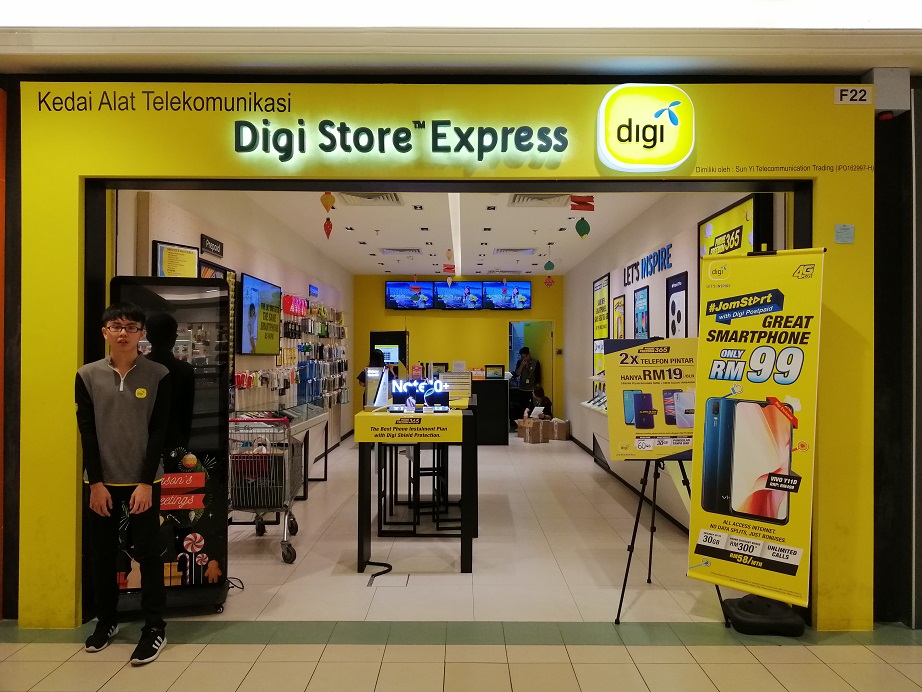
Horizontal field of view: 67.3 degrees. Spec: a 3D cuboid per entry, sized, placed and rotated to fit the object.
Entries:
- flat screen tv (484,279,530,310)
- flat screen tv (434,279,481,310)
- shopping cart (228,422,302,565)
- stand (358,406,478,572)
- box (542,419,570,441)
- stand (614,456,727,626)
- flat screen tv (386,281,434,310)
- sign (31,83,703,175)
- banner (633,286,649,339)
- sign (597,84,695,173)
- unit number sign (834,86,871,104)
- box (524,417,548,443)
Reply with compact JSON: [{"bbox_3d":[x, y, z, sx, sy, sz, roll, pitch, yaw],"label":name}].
[{"bbox_3d":[0.856,-0.924,12.800,0.900,0.525,0.070,0,-1,0],"label":"flat screen tv"},{"bbox_3d":[-0.048,-0.924,12.800,0.900,0.525,0.070,0,-1,0],"label":"flat screen tv"},{"bbox_3d":[-1.443,1.006,5.160,0.560,1.020,0.950,0,-1,-2],"label":"shopping cart"},{"bbox_3d":[-0.316,0.991,4.811,0.790,1.050,0.400,0,-1,0],"label":"stand"},{"bbox_3d":[1.656,1.431,11.847,0.360,0.320,0.340,0,-1,20],"label":"box"},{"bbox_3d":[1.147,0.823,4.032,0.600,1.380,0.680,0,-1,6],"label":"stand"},{"bbox_3d":[-0.948,-0.924,12.800,0.900,0.525,0.070,0,-1,0],"label":"flat screen tv"},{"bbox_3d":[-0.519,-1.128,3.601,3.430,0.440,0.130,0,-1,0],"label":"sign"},{"bbox_3d":[1.800,-0.147,6.890,0.030,0.850,0.600,0,-1,1],"label":"banner"},{"bbox_3d":[0.956,-1.129,3.586,0.466,0.425,0.140,0,-1,0],"label":"sign"},{"bbox_3d":[2.084,-1.330,3.680,0.199,0.094,0.010,0,-1,0],"label":"unit number sign"},{"bbox_3d":[1.255,1.400,11.420,0.320,0.380,0.280,0,-1,-24],"label":"box"}]

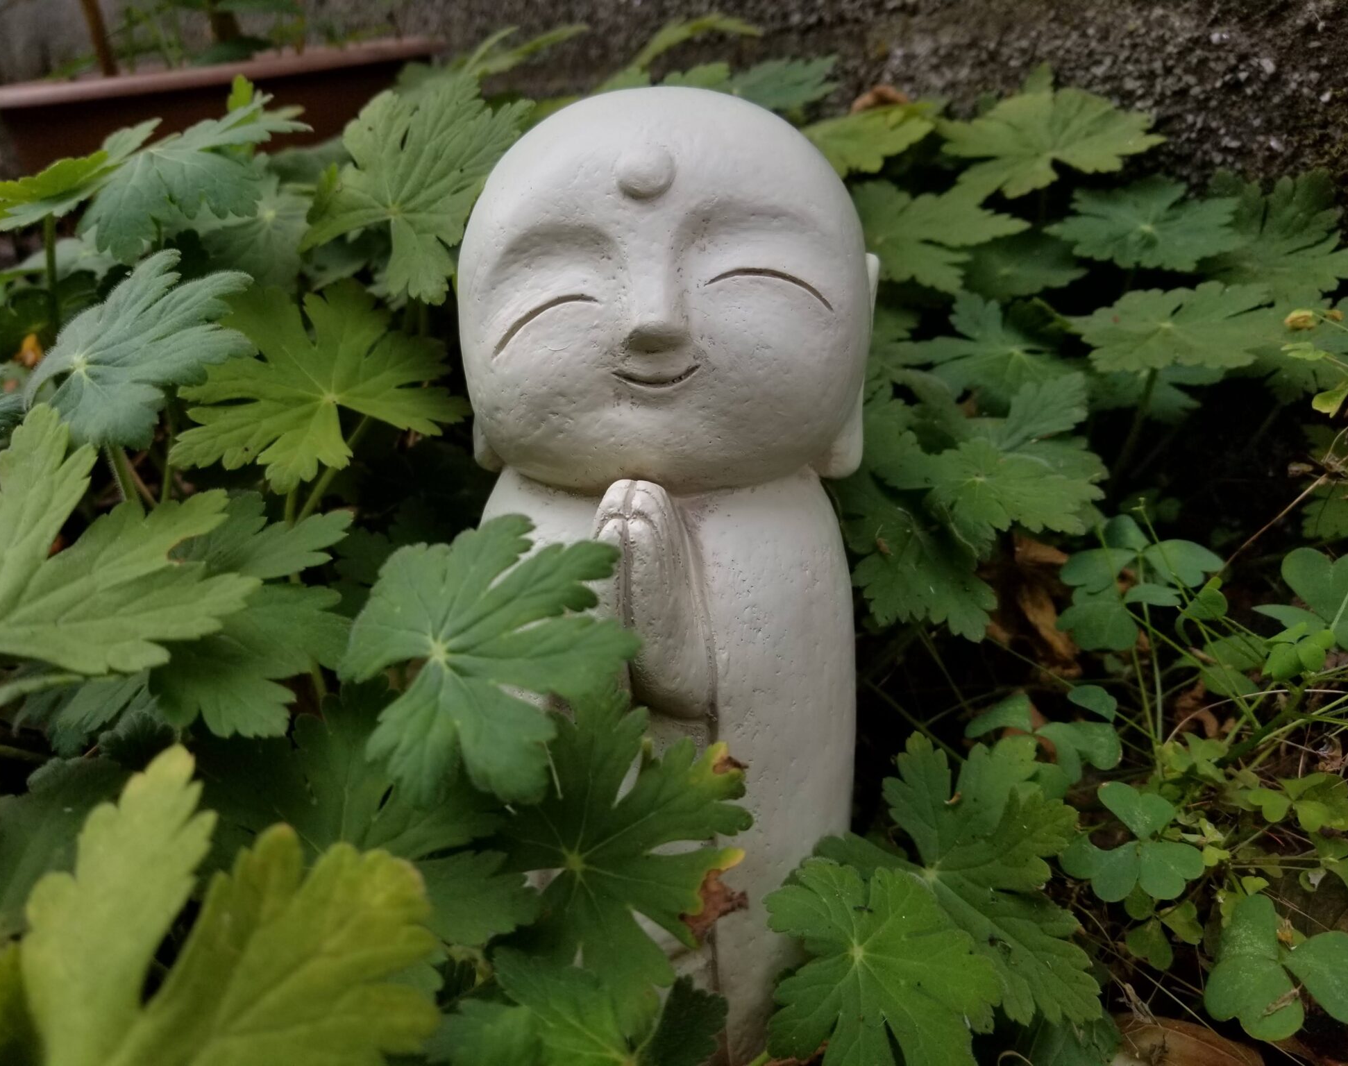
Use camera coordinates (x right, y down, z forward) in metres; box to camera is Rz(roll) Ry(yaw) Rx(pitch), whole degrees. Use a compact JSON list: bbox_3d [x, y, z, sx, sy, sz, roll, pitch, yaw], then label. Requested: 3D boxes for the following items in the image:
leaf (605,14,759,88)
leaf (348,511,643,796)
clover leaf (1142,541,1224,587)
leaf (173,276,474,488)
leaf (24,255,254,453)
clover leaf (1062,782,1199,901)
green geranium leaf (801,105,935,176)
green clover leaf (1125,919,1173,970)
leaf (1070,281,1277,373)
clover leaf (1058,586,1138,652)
[{"bbox_3d":[0.002,-0.200,0.450,0.064,0.026,0.056,9,21,6],"label":"leaf"},{"bbox_3d":[-0.047,0.032,0.270,0.075,0.018,0.076,-11,66,-8],"label":"leaf"},{"bbox_3d":[0.164,0.010,0.345,0.022,0.008,0.025,19,33,19],"label":"clover leaf"},{"bbox_3d":[-0.103,-0.045,0.315,0.082,0.022,0.073,-31,59,-21],"label":"leaf"},{"bbox_3d":[-0.149,-0.053,0.300,0.057,0.022,0.068,-18,46,-1],"label":"leaf"},{"bbox_3d":[0.127,0.085,0.295,0.035,0.008,0.032,-5,51,7],"label":"clover leaf"},{"bbox_3d":[0.068,-0.154,0.420,0.063,0.018,0.061,7,44,3],"label":"green geranium leaf"},{"bbox_3d":[0.136,0.117,0.305,0.013,0.004,0.013,9,53,14],"label":"green clover leaf"},{"bbox_3d":[0.187,-0.077,0.400,0.073,0.016,0.060,6,31,10],"label":"leaf"},{"bbox_3d":[0.143,0.029,0.360,0.026,0.008,0.025,14,53,11],"label":"clover leaf"}]

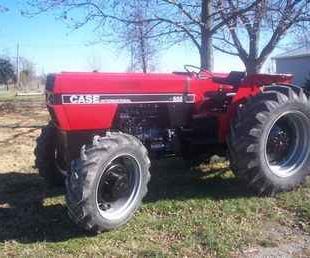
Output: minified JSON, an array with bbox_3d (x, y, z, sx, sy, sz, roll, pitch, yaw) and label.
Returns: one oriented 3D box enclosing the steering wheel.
[{"bbox_3d":[0.575,-0.750,4.721,0.410,0.070,0.410,20,-3,1],"label":"steering wheel"}]

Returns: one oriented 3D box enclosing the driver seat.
[{"bbox_3d":[1.050,-0.672,4.979,0.460,0.280,0.440,-3,8,-27],"label":"driver seat"}]

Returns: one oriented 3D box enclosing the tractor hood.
[{"bbox_3d":[-0.408,-0.534,4.238,1.610,0.260,0.550,-3,8,-27],"label":"tractor hood"}]

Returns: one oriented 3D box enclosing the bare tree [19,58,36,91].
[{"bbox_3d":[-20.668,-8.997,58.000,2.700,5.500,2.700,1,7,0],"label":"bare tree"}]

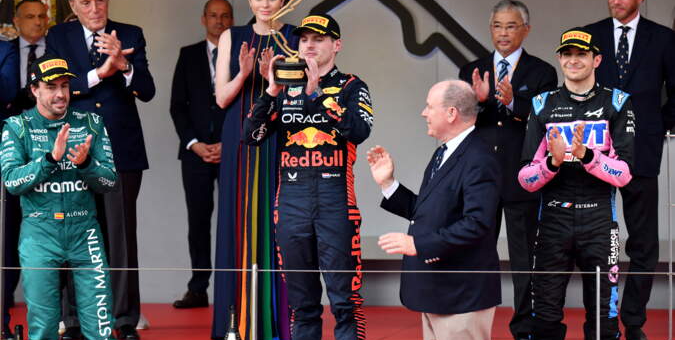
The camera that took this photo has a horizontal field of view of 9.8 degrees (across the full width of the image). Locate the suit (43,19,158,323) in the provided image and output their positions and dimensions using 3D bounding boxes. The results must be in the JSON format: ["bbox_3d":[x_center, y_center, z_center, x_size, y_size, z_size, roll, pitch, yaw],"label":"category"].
[{"bbox_3d":[-1.183,0.022,19.700,0.550,1.551,0.430,0,1,0],"label":"suit"}]

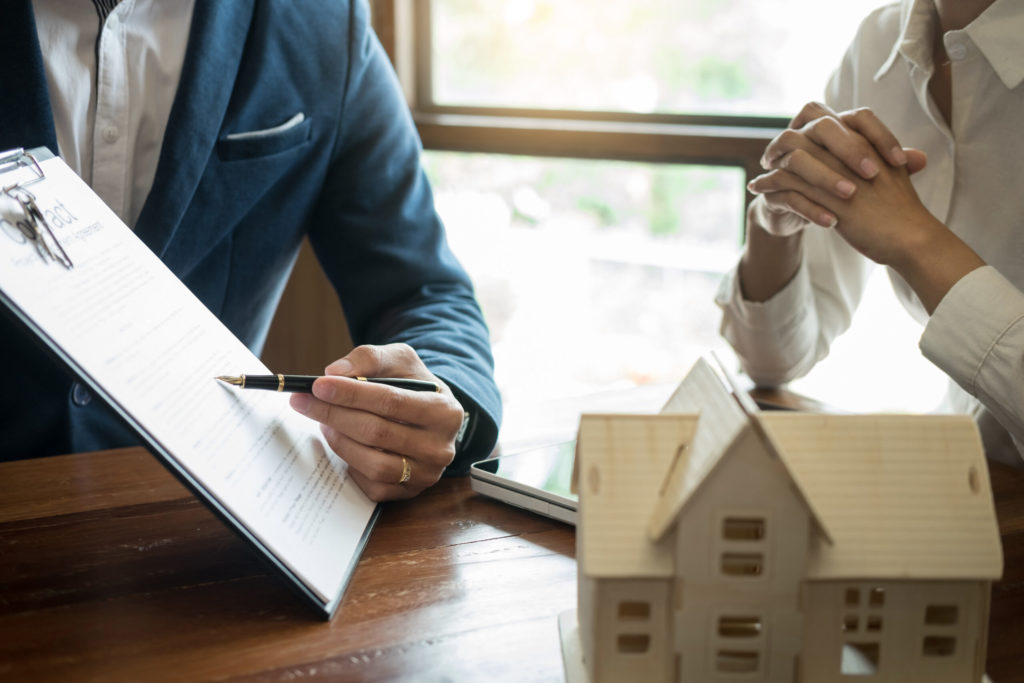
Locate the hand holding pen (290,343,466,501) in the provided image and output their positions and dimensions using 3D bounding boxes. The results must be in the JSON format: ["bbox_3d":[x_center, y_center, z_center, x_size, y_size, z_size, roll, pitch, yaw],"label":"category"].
[{"bbox_3d":[-0.081,0.049,0.920,0.105,0.085,0.090,-2,11,-11],"label":"hand holding pen"}]

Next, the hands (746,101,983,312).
[{"bbox_3d":[0.260,-0.099,1.110,0.145,0.140,0.110,-6,12,-28],"label":"hands"}]

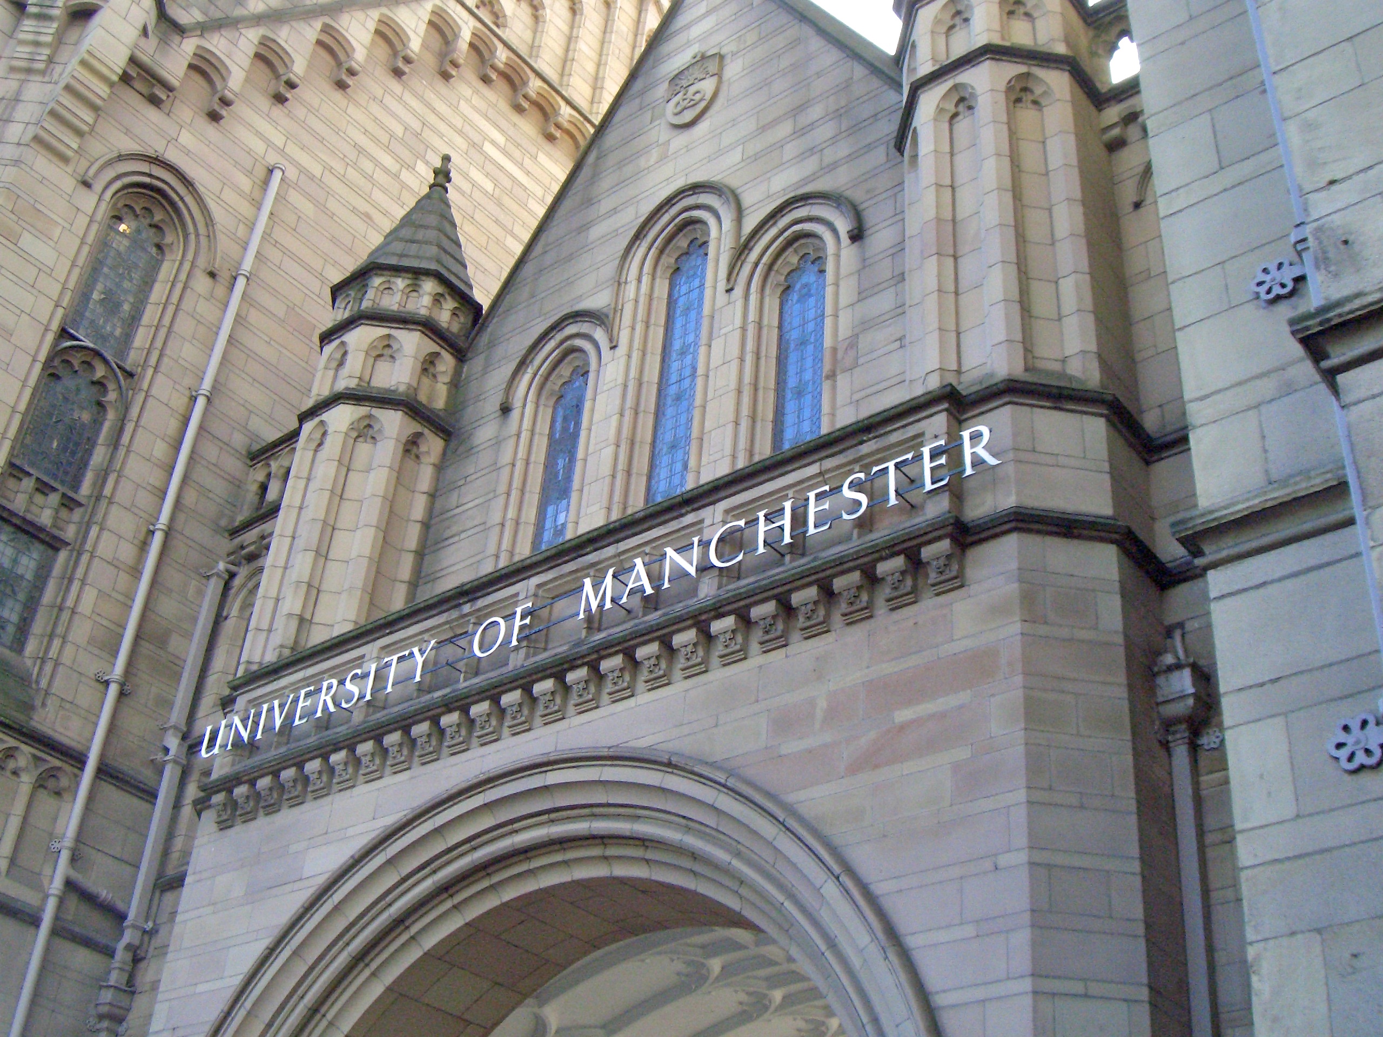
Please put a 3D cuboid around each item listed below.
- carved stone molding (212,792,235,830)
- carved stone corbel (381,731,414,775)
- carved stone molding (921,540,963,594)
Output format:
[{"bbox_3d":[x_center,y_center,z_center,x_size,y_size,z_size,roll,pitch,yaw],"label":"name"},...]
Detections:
[{"bbox_3d":[-4.037,2.525,13.394,0.200,0.273,0.165,-22,-43,33],"label":"carved stone molding"},{"bbox_3d":[-2.267,1.814,12.149,0.200,0.273,0.165,-22,-43,33],"label":"carved stone corbel"},{"bbox_3d":[1.525,0.292,9.482,0.200,0.273,0.165,-22,-43,33],"label":"carved stone molding"}]

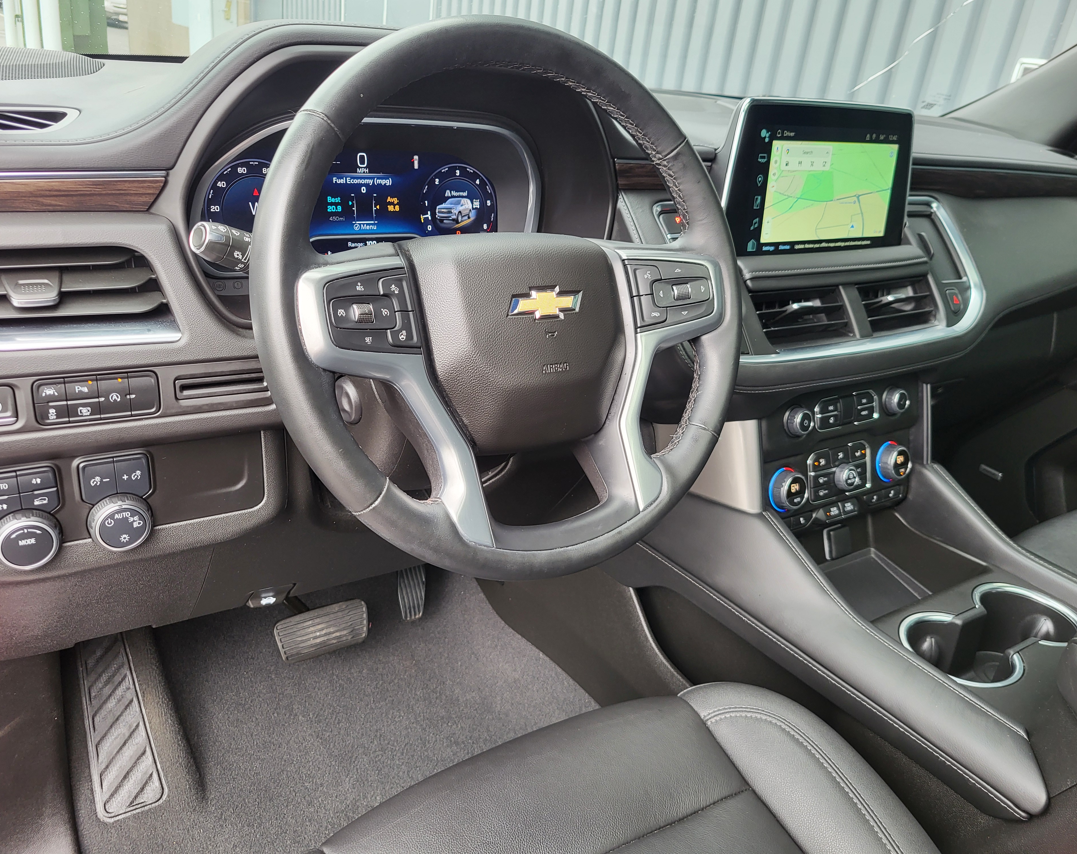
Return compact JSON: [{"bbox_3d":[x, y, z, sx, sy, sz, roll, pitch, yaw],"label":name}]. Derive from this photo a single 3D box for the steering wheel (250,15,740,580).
[{"bbox_3d":[-0.016,-0.089,0.621,0.387,0.387,0.095,-10,6,-32],"label":"steering wheel"}]

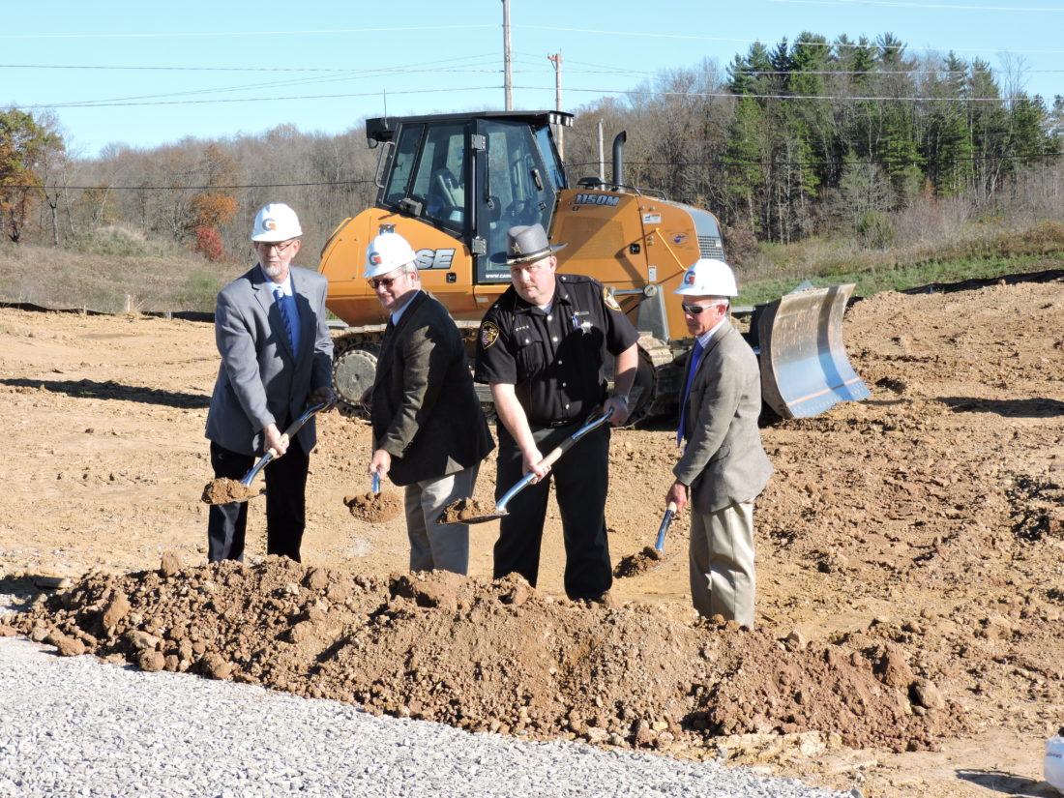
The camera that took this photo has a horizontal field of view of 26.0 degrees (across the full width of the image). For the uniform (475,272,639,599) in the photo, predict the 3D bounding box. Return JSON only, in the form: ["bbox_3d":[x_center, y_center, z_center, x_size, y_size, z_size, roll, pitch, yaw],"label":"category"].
[{"bbox_3d":[0.117,0.174,10.900,0.770,1.530,0.420,-1,4,2],"label":"uniform"}]

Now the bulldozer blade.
[{"bbox_3d":[2.695,-0.472,22.446,0.600,1.150,2.950,1,5,22],"label":"bulldozer blade"}]

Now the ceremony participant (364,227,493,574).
[{"bbox_3d":[-0.510,0.038,11.300,0.560,1.730,0.550,-3,5,-31],"label":"ceremony participant"}]

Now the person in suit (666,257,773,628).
[{"bbox_3d":[0.849,0.214,10.400,0.460,1.700,0.500,-3,5,-28],"label":"person in suit"}]

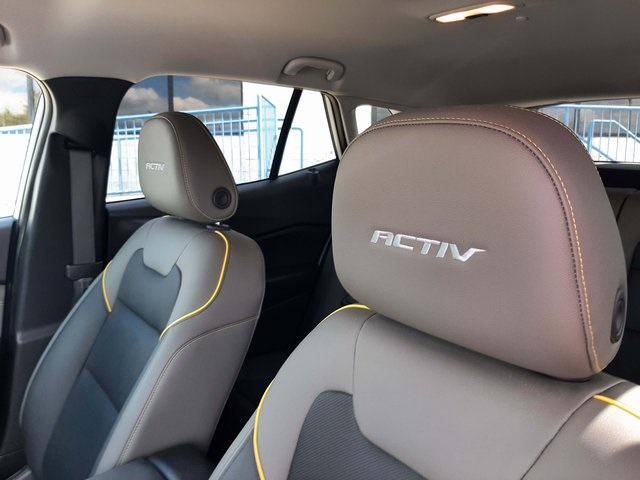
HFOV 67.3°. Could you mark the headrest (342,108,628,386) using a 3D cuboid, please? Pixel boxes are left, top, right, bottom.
[{"bbox_3d":[0.126,-0.009,0.424,0.143,0.200,0.277,-9,14,-34],"label":"headrest"}]

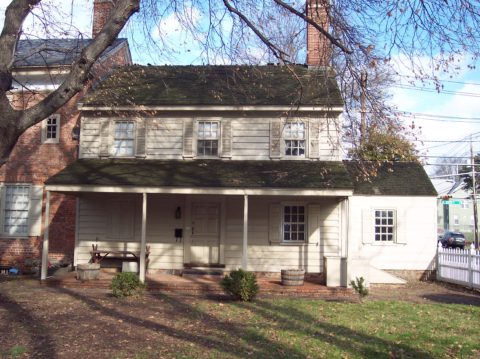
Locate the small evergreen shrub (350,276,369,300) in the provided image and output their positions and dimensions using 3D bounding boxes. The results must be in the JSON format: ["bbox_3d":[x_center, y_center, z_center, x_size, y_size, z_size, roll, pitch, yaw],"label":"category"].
[{"bbox_3d":[3.072,2.795,13.500,0.460,0.610,0.450,1,-4,5],"label":"small evergreen shrub"}]

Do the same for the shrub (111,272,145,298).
[{"bbox_3d":[-2.987,2.819,14.000,0.880,0.700,0.850,1,-4,5],"label":"shrub"}]

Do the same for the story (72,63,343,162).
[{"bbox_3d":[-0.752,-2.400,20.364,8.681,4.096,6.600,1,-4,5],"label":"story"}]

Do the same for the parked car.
[{"bbox_3d":[18.300,5.500,47.500,1.830,1.600,4.600,3,-5,-20],"label":"parked car"}]

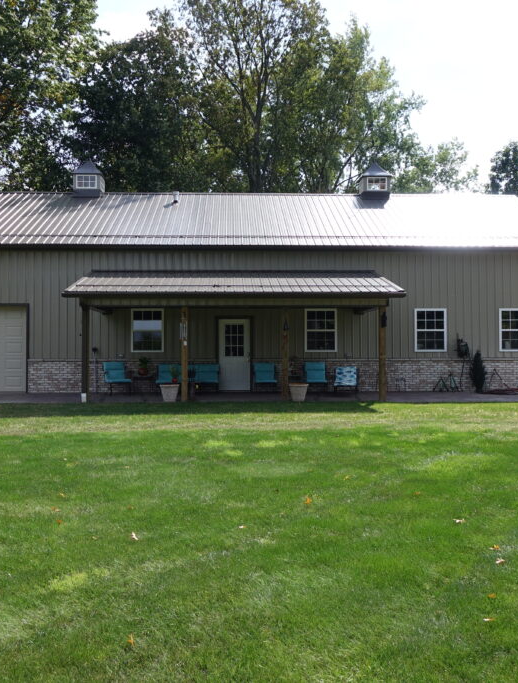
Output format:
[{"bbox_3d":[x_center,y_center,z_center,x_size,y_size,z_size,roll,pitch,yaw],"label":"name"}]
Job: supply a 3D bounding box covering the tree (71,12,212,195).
[{"bbox_3d":[-6.200,-8.150,37.000,7.800,19.400,7.800,0,0,-1],"label":"tree"}]

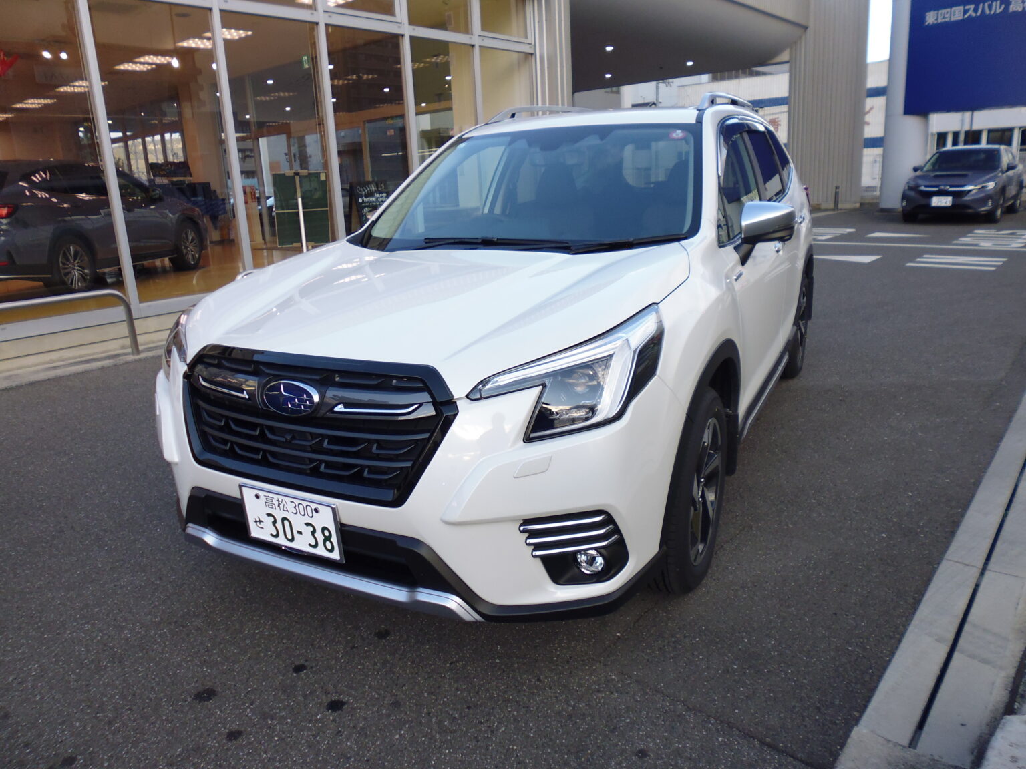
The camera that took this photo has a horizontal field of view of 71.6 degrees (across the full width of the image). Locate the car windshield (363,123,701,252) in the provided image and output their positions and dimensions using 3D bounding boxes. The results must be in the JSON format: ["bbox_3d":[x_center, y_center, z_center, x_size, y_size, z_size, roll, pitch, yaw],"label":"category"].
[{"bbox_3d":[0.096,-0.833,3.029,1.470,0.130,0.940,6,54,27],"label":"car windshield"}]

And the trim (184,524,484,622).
[{"bbox_3d":[-0.564,0.499,1.973,1.090,0.103,0.115,6,19,27],"label":"trim"}]

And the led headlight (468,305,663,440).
[{"bbox_3d":[0.145,-0.045,1.793,0.355,0.260,0.480,6,19,27],"label":"led headlight"}]

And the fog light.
[{"bbox_3d":[0.197,0.449,1.802,0.077,0.077,0.050,3,18,19],"label":"fog light"}]

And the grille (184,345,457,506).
[{"bbox_3d":[-0.574,0.093,1.914,0.970,0.355,0.140,6,19,27],"label":"grille"}]

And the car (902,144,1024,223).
[{"bbox_3d":[10.017,-4.472,15.668,1.800,1.500,4.750,12,22,39],"label":"car"}]

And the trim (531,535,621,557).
[{"bbox_3d":[0.160,0.399,1.762,0.235,0.016,0.028,-7,17,-13],"label":"trim"}]

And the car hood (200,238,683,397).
[{"bbox_3d":[-0.318,-0.280,2.290,1.580,0.285,1.080,6,19,27],"label":"car hood"}]

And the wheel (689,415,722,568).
[{"bbox_3d":[0.538,0.339,2.365,0.200,0.490,0.490,6,19,27],"label":"wheel"}]

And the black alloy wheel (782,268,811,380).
[{"bbox_3d":[1.786,-0.397,4.683,0.230,0.700,0.700,6,19,27],"label":"black alloy wheel"}]

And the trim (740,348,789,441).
[{"bbox_3d":[1.268,0.035,3.538,0.045,0.050,1.580,6,19,27],"label":"trim"}]

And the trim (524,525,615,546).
[{"bbox_3d":[0.144,0.370,1.754,0.233,0.016,0.026,-6,17,-12],"label":"trim"}]

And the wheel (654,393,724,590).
[{"bbox_3d":[0.536,0.335,2.365,0.225,0.705,0.704,6,19,27],"label":"wheel"}]

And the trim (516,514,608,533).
[{"bbox_3d":[0.129,0.339,1.744,0.229,0.016,0.028,-6,17,-12],"label":"trim"}]

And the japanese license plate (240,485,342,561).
[{"bbox_3d":[-0.592,0.367,1.889,0.332,0.168,0.020,6,19,27],"label":"japanese license plate"}]

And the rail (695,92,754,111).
[{"bbox_3d":[1.181,-1.472,3.782,0.070,0.105,1.630,6,19,27],"label":"rail"}]

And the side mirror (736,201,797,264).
[{"bbox_3d":[0.953,-0.566,2.692,0.210,0.250,0.190,6,19,27],"label":"side mirror"}]

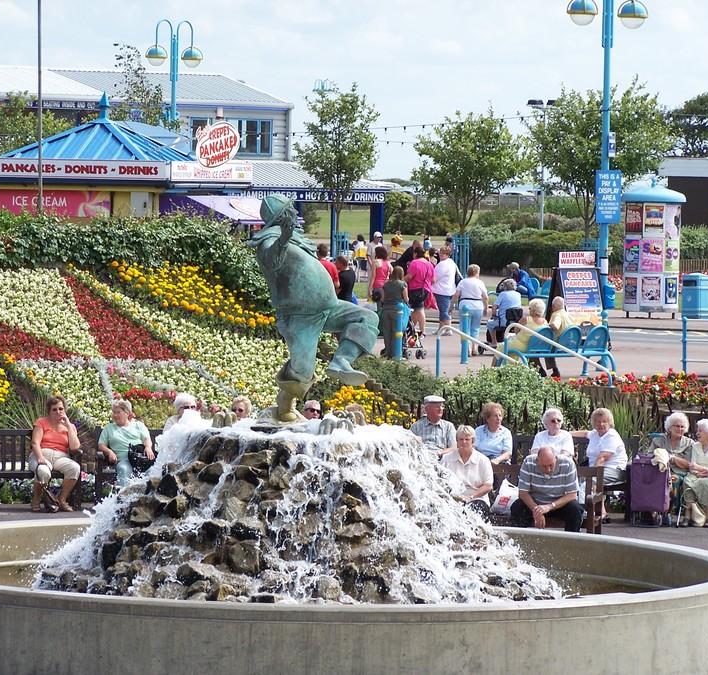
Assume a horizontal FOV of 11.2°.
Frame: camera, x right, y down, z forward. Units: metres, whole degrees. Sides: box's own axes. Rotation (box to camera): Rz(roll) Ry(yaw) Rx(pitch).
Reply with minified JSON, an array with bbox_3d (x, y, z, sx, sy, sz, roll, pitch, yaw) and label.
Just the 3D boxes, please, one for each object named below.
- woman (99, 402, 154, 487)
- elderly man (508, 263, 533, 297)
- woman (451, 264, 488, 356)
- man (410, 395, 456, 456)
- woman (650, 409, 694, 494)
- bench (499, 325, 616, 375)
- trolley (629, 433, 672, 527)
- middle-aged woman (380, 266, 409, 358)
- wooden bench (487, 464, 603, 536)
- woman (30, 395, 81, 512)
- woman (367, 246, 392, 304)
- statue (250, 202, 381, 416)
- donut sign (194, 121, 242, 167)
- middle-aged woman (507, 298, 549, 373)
[{"bbox_3d":[-2.475,1.278,38.800,0.560,1.200,0.800,1,2,9],"label":"woman"},{"bbox_3d":[3.609,-1.057,78.327,0.740,1.170,0.520,-1,3,-35],"label":"elderly man"},{"bbox_3d":[1.959,-0.458,61.300,0.600,1.600,0.400,1,2,7],"label":"woman"},{"bbox_3d":[0.845,1.313,38.400,0.550,1.280,0.800,1,3,-5],"label":"man"},{"bbox_3d":[3.420,1.404,38.800,0.520,1.180,0.800,1,3,-3],"label":"woman"},{"bbox_3d":[3.029,0.194,53.800,1.750,0.790,0.680,-1,3,-37],"label":"bench"},{"bbox_3d":[3.225,1.513,39.302,0.380,1.020,0.380,2,3,19],"label":"trolley"},{"bbox_3d":[0.686,-0.419,60.500,0.480,1.540,0.360,1,2,9],"label":"middle-aged woman"},{"bbox_3d":[1.569,1.702,36.009,1.800,0.880,0.620,1,3,13],"label":"wooden bench"},{"bbox_3d":[-3.312,1.250,40.096,0.540,1.270,0.800,1,3,-7],"label":"woman"},{"bbox_3d":[0.486,-0.870,67.527,0.480,1.650,0.360,1,3,9],"label":"woman"},{"bbox_3d":[-0.307,-0.216,27.400,0.900,1.710,1.100,1,2,15],"label":"statue"},{"bbox_3d":[-2.634,-3.738,70.000,0.120,0.930,1.700,2,3,33],"label":"donut sign"},{"bbox_3d":[2.580,-0.015,56.000,0.500,1.150,0.780,-1,3,-37],"label":"middle-aged woman"}]

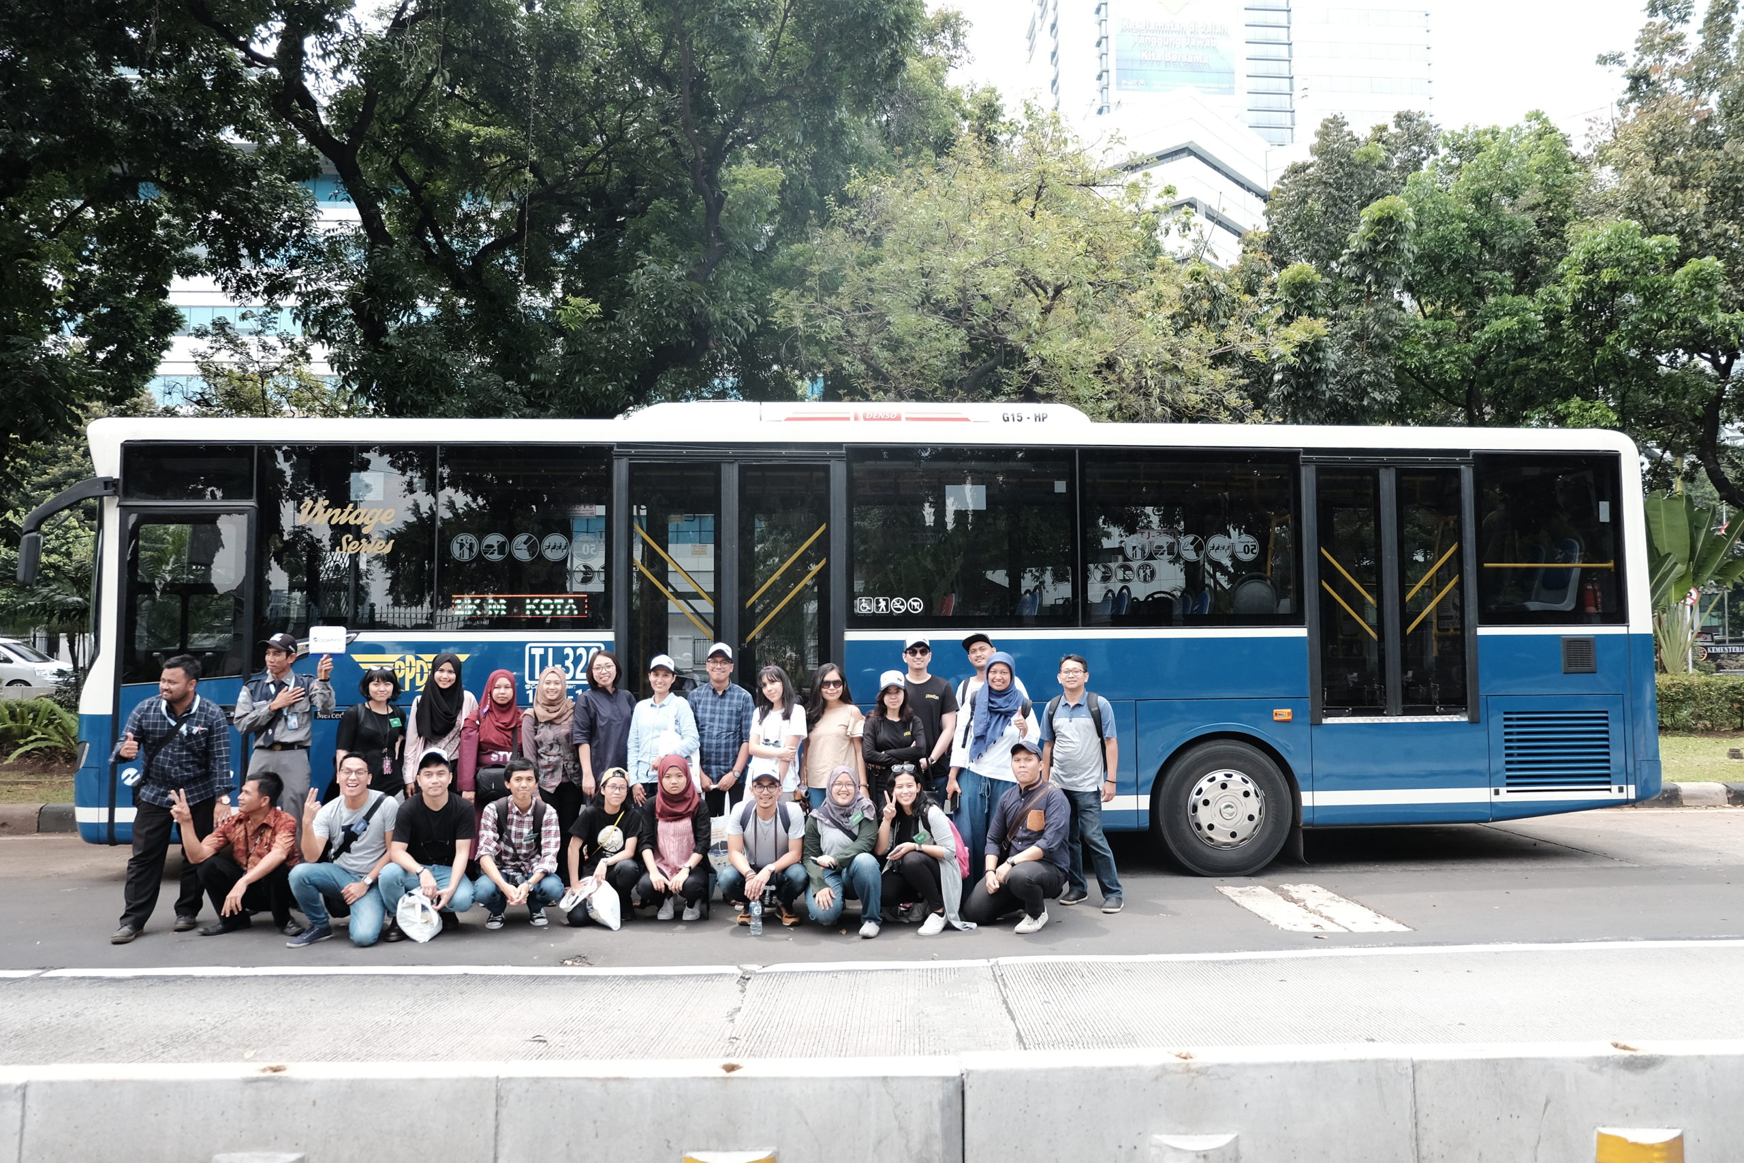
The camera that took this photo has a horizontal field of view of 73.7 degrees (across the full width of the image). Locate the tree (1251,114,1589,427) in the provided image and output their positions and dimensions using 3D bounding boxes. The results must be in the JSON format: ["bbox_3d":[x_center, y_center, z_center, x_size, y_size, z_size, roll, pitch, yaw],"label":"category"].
[{"bbox_3d":[9.908,-2.787,20.712,6.200,11.451,6.000,0,-4,-5],"label":"tree"}]

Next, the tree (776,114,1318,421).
[{"bbox_3d":[2.863,-2.391,18.686,8.600,10.492,8.000,0,-4,-5],"label":"tree"}]

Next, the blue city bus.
[{"bbox_3d":[0.138,0.490,9.974,12.185,3.680,2.500,0,-4,-5],"label":"blue city bus"}]

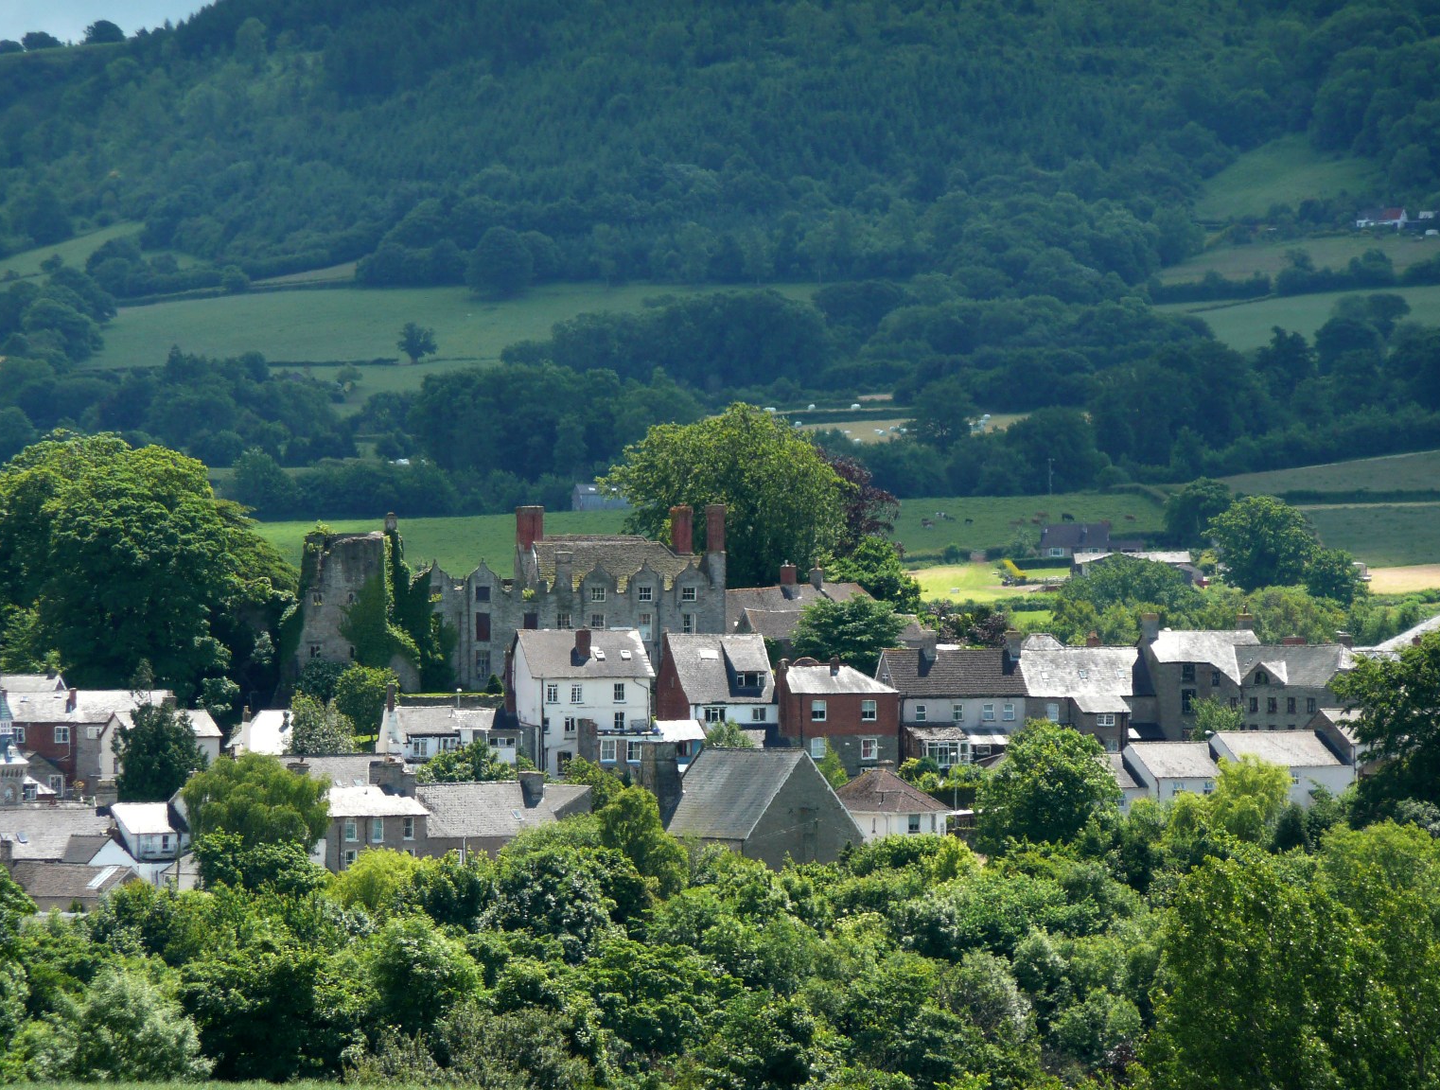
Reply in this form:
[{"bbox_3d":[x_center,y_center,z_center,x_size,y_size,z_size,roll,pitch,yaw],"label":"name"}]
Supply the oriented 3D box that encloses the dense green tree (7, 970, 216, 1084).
[{"bbox_3d":[-36.820,28.910,600.000,12.480,7.160,10.500,0,0,0],"label":"dense green tree"}]

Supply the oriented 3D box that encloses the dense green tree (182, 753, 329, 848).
[{"bbox_3d":[-34.200,19.790,735.000,10.860,8.940,10.860,0,-1,0],"label":"dense green tree"}]

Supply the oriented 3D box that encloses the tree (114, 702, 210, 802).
[{"bbox_3d":[-45.000,17.060,805.000,7.780,8.780,7.400,0,0,0],"label":"tree"}]

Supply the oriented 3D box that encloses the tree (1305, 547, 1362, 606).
[{"bbox_3d":[76.700,4.050,1250.000,7.240,7.670,7.000,0,0,0],"label":"tree"}]

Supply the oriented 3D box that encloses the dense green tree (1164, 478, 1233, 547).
[{"bbox_3d":[73.190,-4.780,1530.000,10.600,11.130,10.300,0,0,0],"label":"dense green tree"}]

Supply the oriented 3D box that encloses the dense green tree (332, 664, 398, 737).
[{"bbox_3d":[-30.010,13.200,845.000,5.570,6.340,5.570,0,-1,0],"label":"dense green tree"}]

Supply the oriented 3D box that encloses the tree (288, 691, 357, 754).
[{"bbox_3d":[-33.450,15.750,840.000,5.730,6.590,5.500,0,0,0],"label":"tree"}]

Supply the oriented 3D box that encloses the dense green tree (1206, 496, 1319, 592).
[{"bbox_3d":[70.070,0.150,1290.000,14.510,13.050,14.510,0,-1,0],"label":"dense green tree"}]

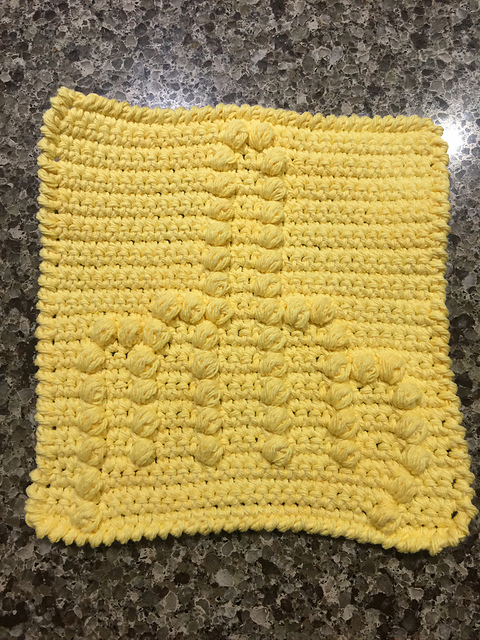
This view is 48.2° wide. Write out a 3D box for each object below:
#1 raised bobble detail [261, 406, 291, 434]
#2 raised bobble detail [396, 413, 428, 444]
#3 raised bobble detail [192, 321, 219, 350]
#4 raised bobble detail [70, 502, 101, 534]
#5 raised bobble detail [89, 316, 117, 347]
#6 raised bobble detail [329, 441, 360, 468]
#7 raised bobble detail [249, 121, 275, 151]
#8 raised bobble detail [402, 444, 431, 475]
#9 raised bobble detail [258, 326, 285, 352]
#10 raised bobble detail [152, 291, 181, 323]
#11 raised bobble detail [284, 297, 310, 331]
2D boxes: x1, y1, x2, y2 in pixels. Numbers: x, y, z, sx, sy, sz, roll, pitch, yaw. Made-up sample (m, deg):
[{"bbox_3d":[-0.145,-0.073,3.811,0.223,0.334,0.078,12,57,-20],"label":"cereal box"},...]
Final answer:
[{"bbox_3d":[0.019,0.055,0.291,0.016,0.009,0.015,0,81,0],"label":"raised bobble detail"},{"bbox_3d":[0.089,0.056,0.278,0.016,0.009,0.016,0,78,0],"label":"raised bobble detail"},{"bbox_3d":[-0.019,0.009,0.299,0.015,0.009,0.016,0,81,0],"label":"raised bobble detail"},{"bbox_3d":[-0.077,0.099,0.269,0.015,0.009,0.015,0,78,0],"label":"raised bobble detail"},{"bbox_3d":[-0.075,0.007,0.294,0.014,0.010,0.015,0,78,0],"label":"raised bobble detail"},{"bbox_3d":[0.053,0.070,0.275,0.015,0.009,0.013,0,78,0],"label":"raised bobble detail"},{"bbox_3d":[0.013,-0.109,0.317,0.015,0.010,0.017,0,78,0],"label":"raised bobble detail"},{"bbox_3d":[0.090,0.071,0.275,0.014,0.009,0.015,0,78,0],"label":"raised bobble detail"},{"bbox_3d":[0.018,0.011,0.298,0.014,0.009,0.014,0,81,0],"label":"raised bobble detail"},{"bbox_3d":[-0.040,-0.007,0.292,0.015,0.009,0.017,0,78,0],"label":"raised bobble detail"},{"bbox_3d":[0.031,-0.004,0.294,0.013,0.008,0.016,0,81,0],"label":"raised bobble detail"}]

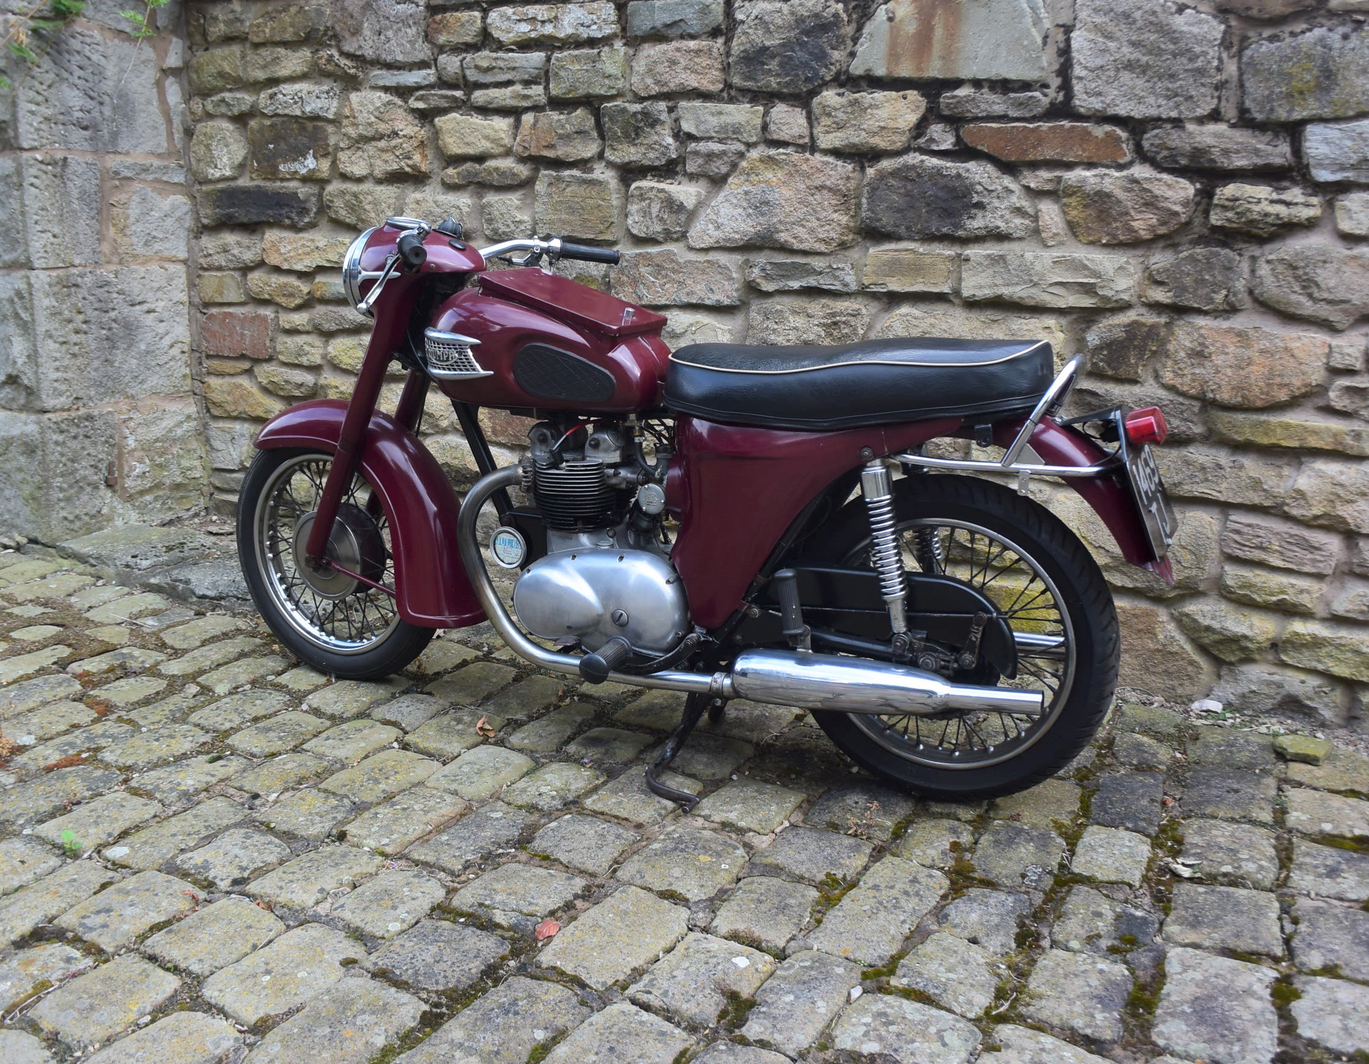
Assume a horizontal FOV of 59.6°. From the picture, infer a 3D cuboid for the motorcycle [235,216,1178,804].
[{"bbox_3d":[-0.130,-0.085,2.332,2.019,1.024,0.700,7,15,25],"label":"motorcycle"}]

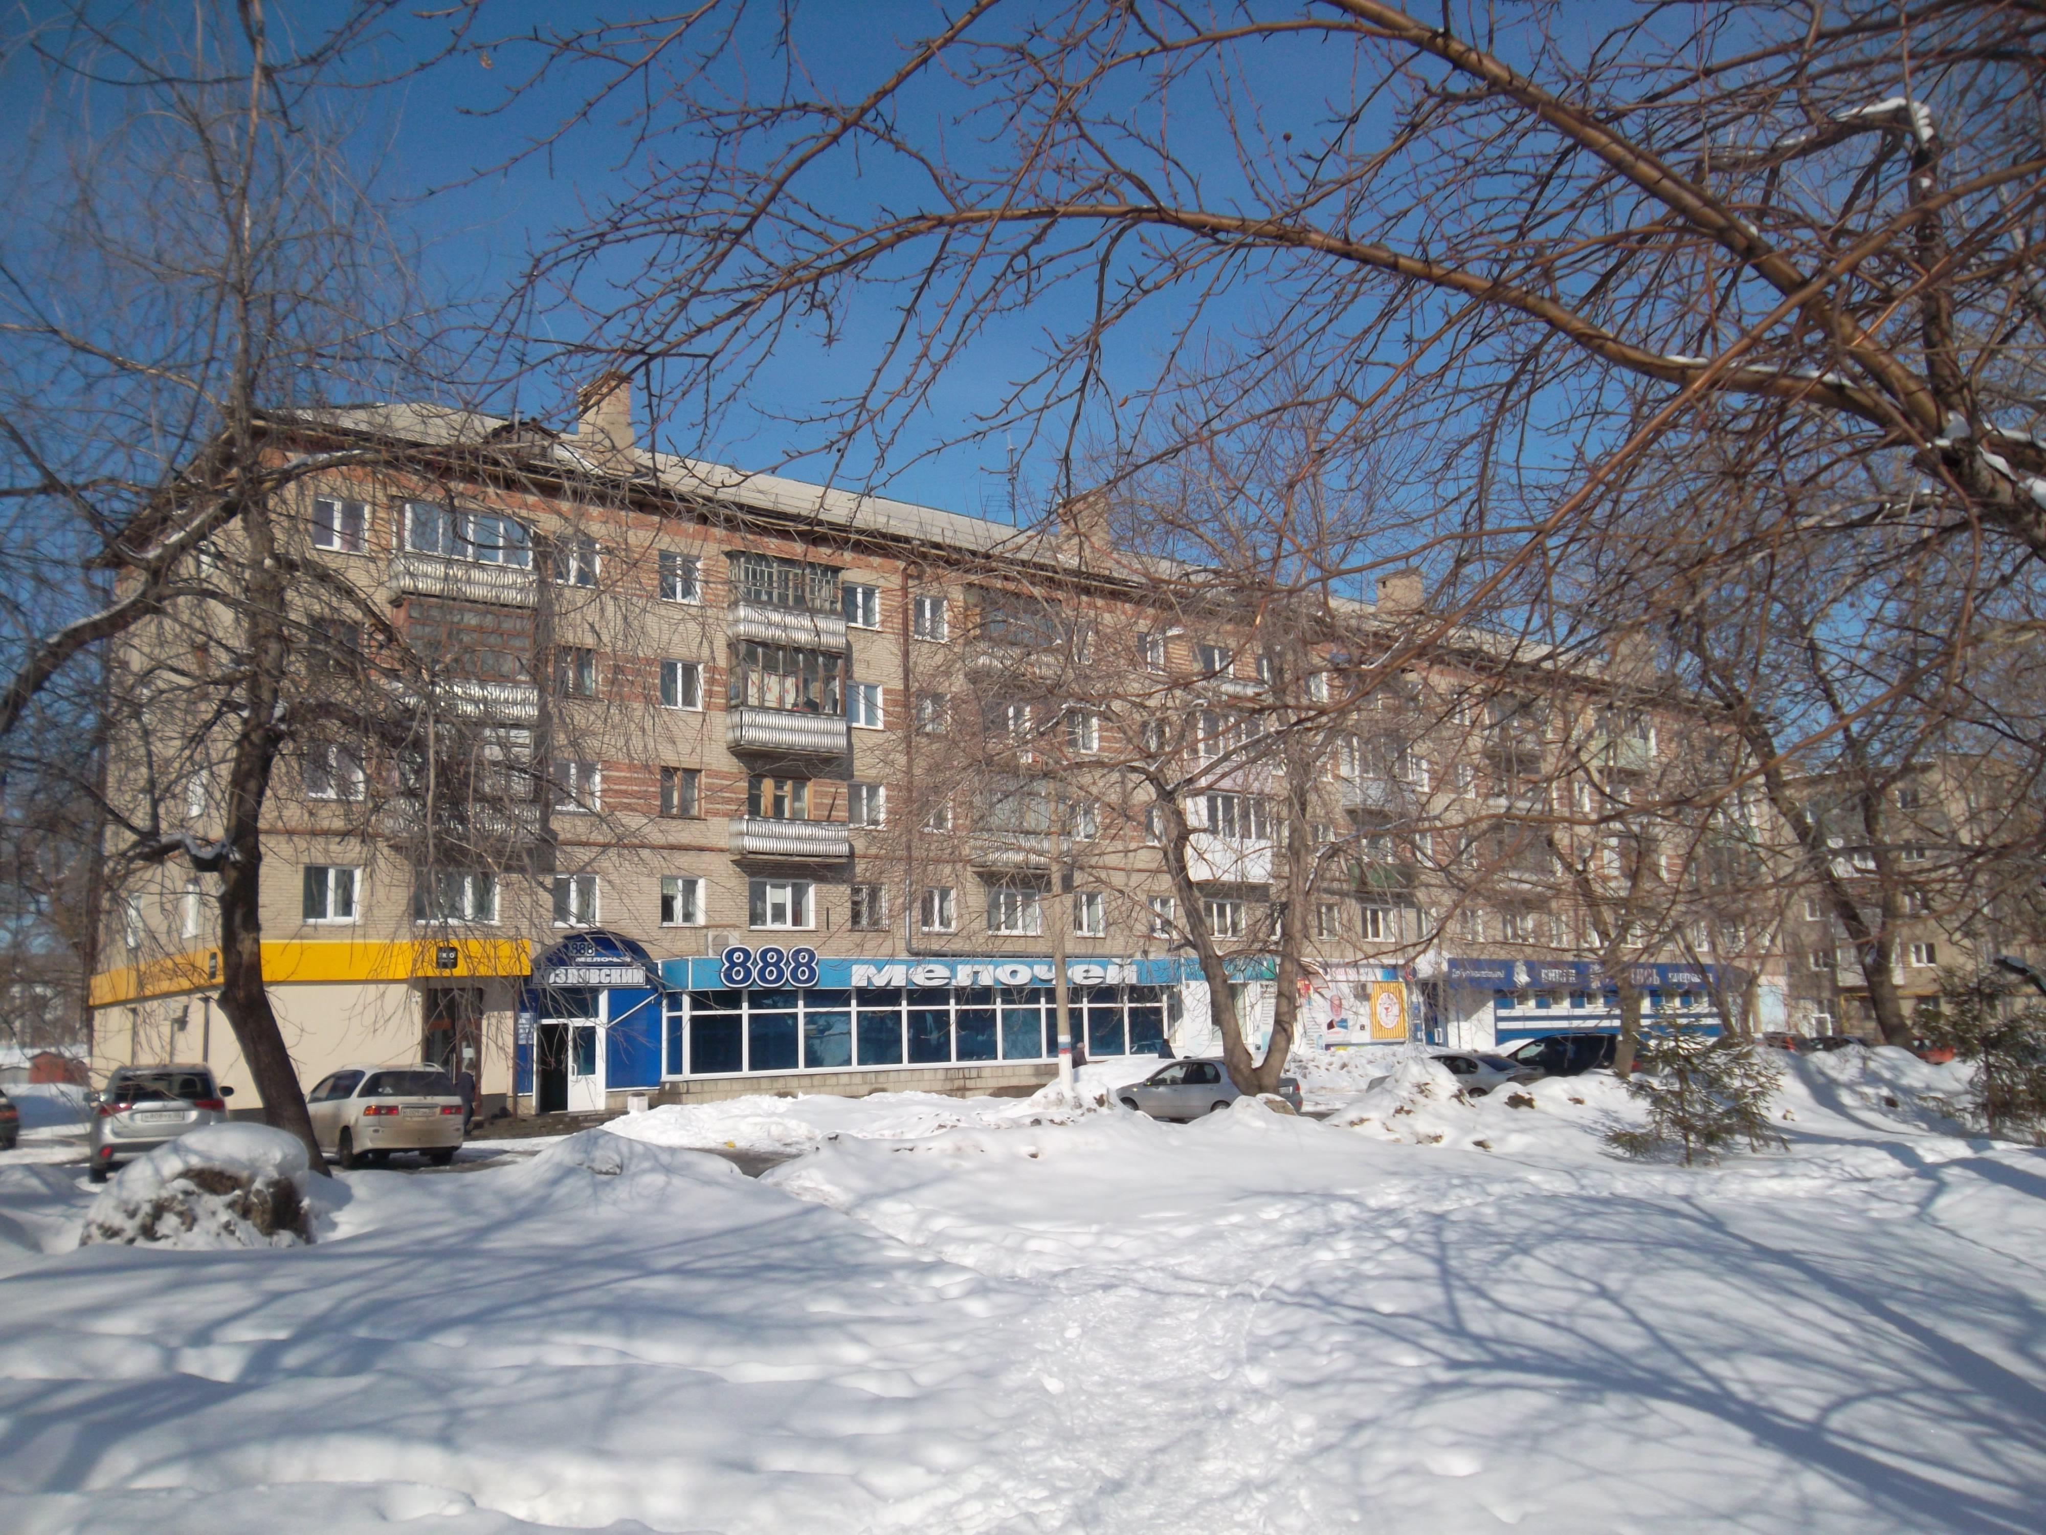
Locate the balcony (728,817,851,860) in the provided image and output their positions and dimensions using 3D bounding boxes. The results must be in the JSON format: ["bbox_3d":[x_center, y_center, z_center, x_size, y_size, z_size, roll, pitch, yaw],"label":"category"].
[{"bbox_3d":[-5.898,1.867,40.462,3.040,1.070,0.800,5,-13,-37],"label":"balcony"}]

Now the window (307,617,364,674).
[{"bbox_3d":[-14.989,-2.676,34.883,1.140,1.260,0.160,5,-13,-37],"label":"window"}]

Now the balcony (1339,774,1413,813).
[{"bbox_3d":[12.126,0.963,54.677,2.850,1.140,0.800,5,-13,-37],"label":"balcony"}]

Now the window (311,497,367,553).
[{"bbox_3d":[-15.119,-5.375,35.363,1.160,1.250,0.160,5,-13,-37],"label":"window"}]

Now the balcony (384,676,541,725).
[{"bbox_3d":[-12.833,-1.527,36.721,3.180,0.970,0.820,6,-12,-38],"label":"balcony"}]

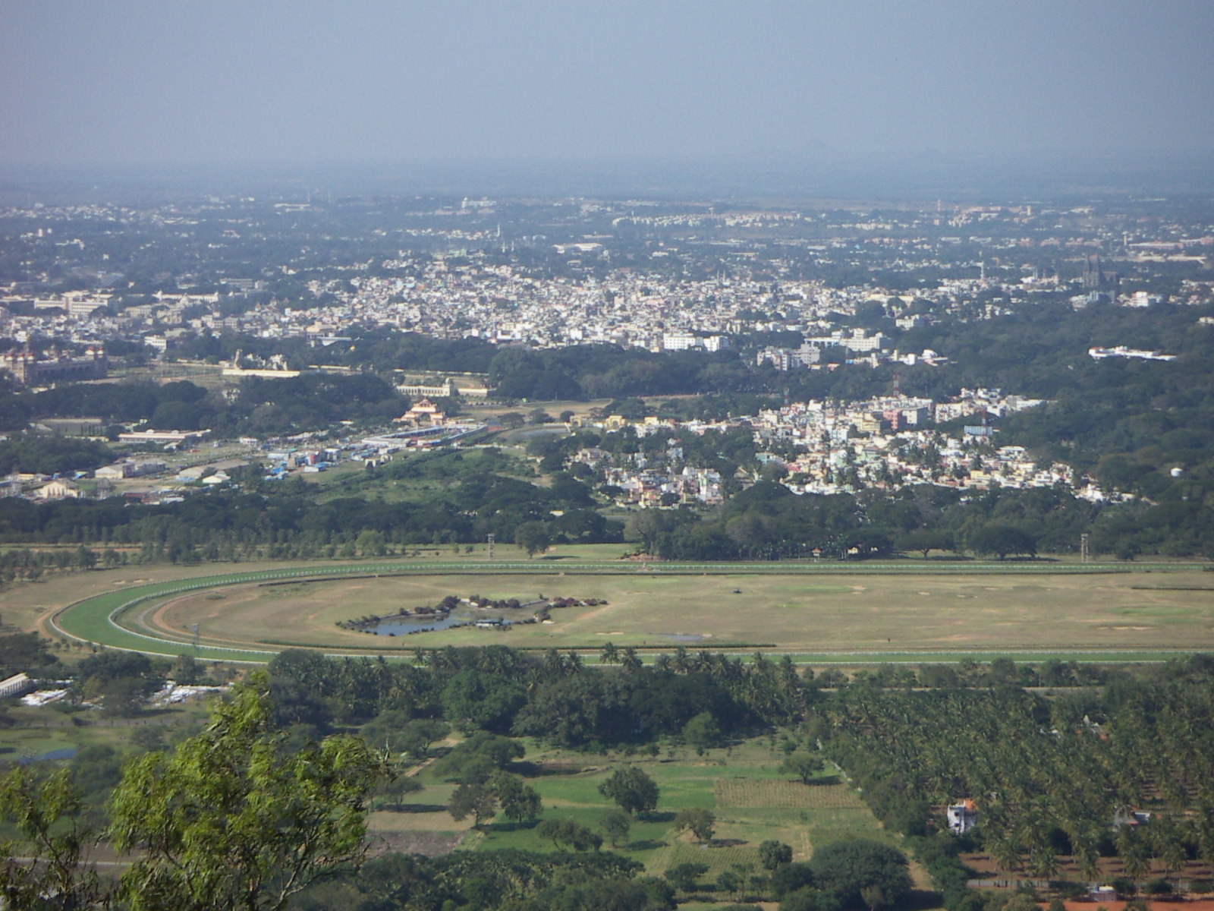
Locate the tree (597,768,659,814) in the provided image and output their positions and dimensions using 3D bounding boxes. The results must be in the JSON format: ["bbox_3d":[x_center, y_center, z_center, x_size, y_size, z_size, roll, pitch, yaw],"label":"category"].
[{"bbox_3d":[7.540,114.280,1288.220,20.660,16.150,19.000,0,5,0],"label":"tree"}]

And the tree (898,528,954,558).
[{"bbox_3d":[168.400,46.700,2001.430,30.580,15.950,29.050,0,5,5],"label":"tree"}]

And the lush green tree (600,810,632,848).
[{"bbox_3d":[2.860,113.860,1156.830,8.980,11.420,8.530,0,5,0],"label":"lush green tree"}]

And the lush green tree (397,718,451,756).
[{"bbox_3d":[-65.700,100.840,1358.160,19.390,13.060,18.420,-1,5,-3],"label":"lush green tree"}]

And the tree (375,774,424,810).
[{"bbox_3d":[-68.240,110.570,1248.990,15.960,10.740,15.160,-1,5,-3],"label":"tree"}]

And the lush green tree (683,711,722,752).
[{"bbox_3d":[36.520,104.700,1444.760,14.840,13.970,14.100,0,5,0],"label":"lush green tree"}]

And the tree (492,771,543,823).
[{"bbox_3d":[-30.250,115.050,1276.010,17.260,17.110,15.540,0,5,0],"label":"tree"}]

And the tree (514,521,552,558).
[{"bbox_3d":[-41.820,47.750,2151.200,21.560,20.440,20.480,0,5,0],"label":"tree"}]

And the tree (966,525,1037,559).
[{"bbox_3d":[209.040,45.640,1999.220,37.060,17.960,35.210,0,5,6],"label":"tree"}]

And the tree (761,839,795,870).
[{"bbox_3d":[53.360,124.580,1180.800,10.650,9.690,10.120,0,5,0],"label":"tree"}]

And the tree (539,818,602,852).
[{"bbox_3d":[-11.910,121.760,1216.040,21.020,10.880,13.030,0,5,0],"label":"tree"}]

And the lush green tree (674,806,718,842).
[{"bbox_3d":[27.080,113.360,1163.660,12.530,10.890,11.910,0,5,1],"label":"lush green tree"}]

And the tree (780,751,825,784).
[{"bbox_3d":[66.430,106.210,1291.110,15.520,10.450,14.750,0,5,3],"label":"tree"}]

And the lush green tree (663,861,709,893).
[{"bbox_3d":[24.090,127.190,1145.720,13.490,8.830,10.790,0,5,0],"label":"lush green tree"}]

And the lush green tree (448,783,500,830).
[{"bbox_3d":[-42.640,110.910,1201.750,15.660,13.990,14.870,-1,5,-2],"label":"lush green tree"}]

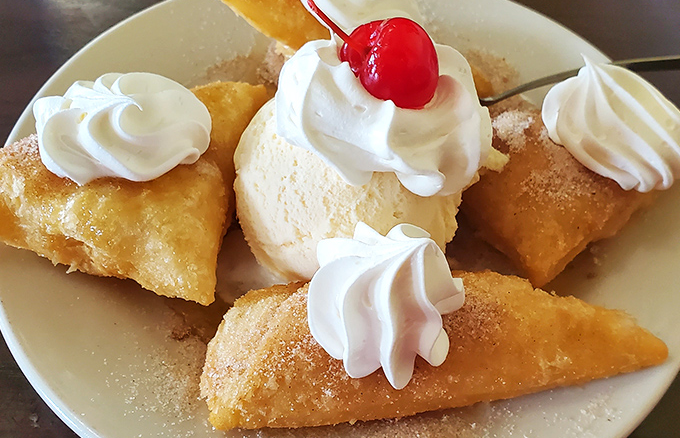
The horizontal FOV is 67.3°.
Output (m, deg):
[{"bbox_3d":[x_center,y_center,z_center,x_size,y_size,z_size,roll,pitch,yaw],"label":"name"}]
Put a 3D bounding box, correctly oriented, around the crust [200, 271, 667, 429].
[{"bbox_3d":[0.022,0.026,0.133,0.116,0.028,0.038,-4,54,-5],"label":"crust"}]

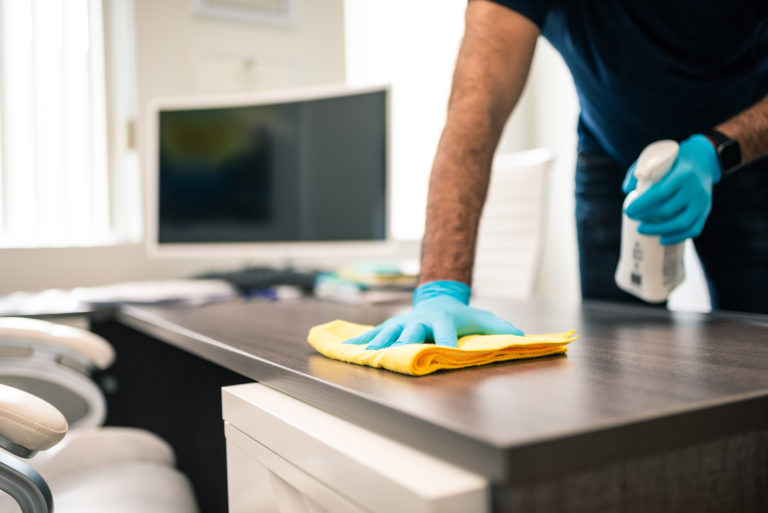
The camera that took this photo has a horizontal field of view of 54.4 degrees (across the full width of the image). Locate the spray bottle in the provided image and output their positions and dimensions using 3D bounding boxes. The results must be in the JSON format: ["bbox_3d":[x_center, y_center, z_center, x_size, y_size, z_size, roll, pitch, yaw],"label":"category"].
[{"bbox_3d":[0.390,-0.054,1.090,0.080,0.225,0.072,-30,36,-28],"label":"spray bottle"}]

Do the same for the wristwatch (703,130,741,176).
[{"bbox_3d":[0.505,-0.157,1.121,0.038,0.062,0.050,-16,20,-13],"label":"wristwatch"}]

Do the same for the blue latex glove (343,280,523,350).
[{"bbox_3d":[0.071,0.069,0.916,0.204,0.066,0.166,-1,2,18],"label":"blue latex glove"}]

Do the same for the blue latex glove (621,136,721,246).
[{"bbox_3d":[0.425,-0.099,1.100,0.115,0.150,0.120,0,3,45],"label":"blue latex glove"}]

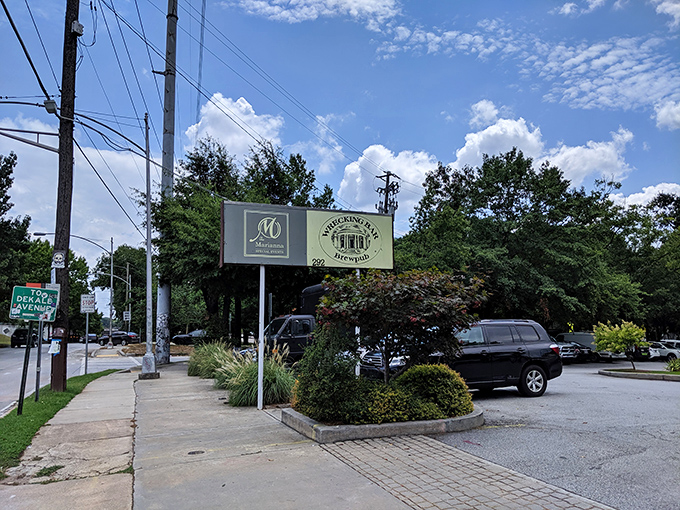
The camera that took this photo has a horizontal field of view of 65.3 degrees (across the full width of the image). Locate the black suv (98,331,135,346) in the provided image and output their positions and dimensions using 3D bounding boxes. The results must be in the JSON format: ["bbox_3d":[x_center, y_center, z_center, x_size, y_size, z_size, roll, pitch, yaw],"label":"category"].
[{"bbox_3d":[-25.775,9.753,62.000,4.700,1.700,1.880,-2,-8,3],"label":"black suv"}]

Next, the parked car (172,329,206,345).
[{"bbox_3d":[-13.433,7.813,50.000,4.700,1.450,1.830,1,-8,-16],"label":"parked car"}]

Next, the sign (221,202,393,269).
[{"bbox_3d":[-0.570,-0.335,11.050,3.680,1.200,0.300,2,-8,-23],"label":"sign"}]

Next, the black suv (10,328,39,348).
[{"bbox_3d":[-29.482,7.797,49.800,1.880,1.720,4.700,2,-8,-21],"label":"black suv"}]

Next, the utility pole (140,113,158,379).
[{"bbox_3d":[-6.894,-0.511,19.048,0.600,9.590,0.600,0,-8,-24],"label":"utility pole"}]

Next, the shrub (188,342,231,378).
[{"bbox_3d":[-4.594,3.615,18.600,1.400,1.250,1.400,2,-8,-23],"label":"shrub"}]

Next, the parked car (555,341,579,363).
[{"bbox_3d":[13.363,6.100,35.000,2.000,1.900,5.500,3,-9,-27],"label":"parked car"}]

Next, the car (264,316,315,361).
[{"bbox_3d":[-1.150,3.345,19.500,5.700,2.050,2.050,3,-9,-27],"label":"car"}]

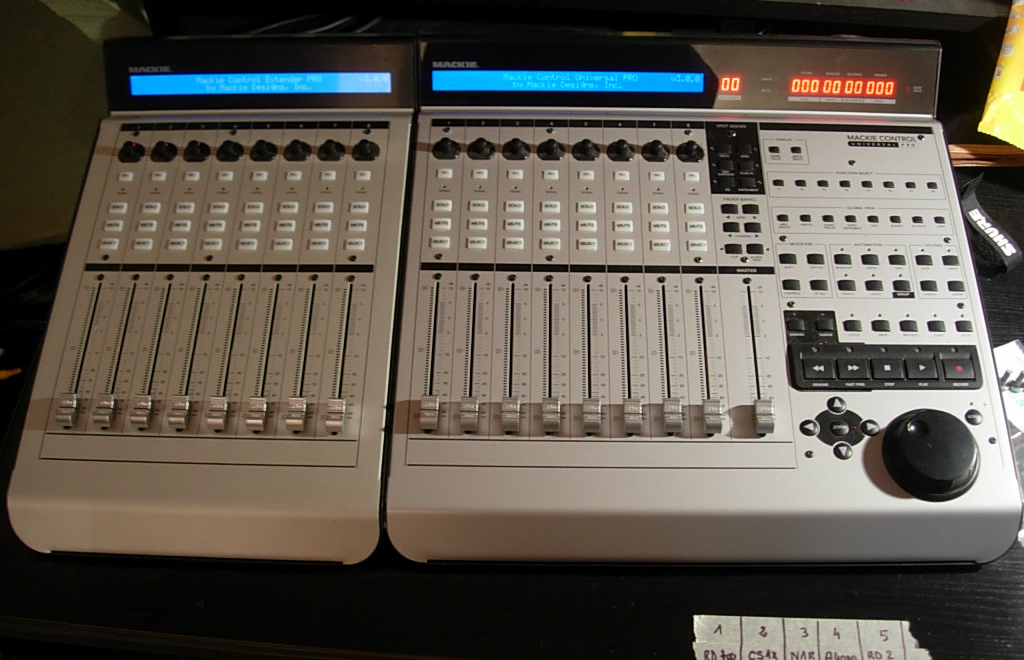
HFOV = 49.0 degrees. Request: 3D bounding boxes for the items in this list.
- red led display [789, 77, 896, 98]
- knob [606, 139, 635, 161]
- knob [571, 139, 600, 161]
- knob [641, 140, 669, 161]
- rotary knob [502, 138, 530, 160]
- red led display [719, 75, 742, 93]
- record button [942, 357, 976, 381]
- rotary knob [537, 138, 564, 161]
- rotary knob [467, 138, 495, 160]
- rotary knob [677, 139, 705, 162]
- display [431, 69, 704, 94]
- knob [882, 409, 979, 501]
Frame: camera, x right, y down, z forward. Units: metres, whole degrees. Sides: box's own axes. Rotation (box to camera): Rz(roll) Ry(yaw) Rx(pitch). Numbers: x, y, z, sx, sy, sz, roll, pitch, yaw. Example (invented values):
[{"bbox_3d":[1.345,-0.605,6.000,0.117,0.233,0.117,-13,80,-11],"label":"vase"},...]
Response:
[{"bbox_3d":[0.264,-0.194,0.897,0.089,0.016,0.006,1,17,1],"label":"red led display"},{"bbox_3d":[0.087,-0.145,0.893,0.022,0.013,0.022,1,60,2],"label":"knob"},{"bbox_3d":[0.059,-0.145,0.893,0.022,0.013,0.022,1,60,2],"label":"knob"},{"bbox_3d":[0.115,-0.144,0.892,0.022,0.013,0.022,1,60,2],"label":"knob"},{"bbox_3d":[0.003,-0.145,0.884,0.022,0.012,0.021,1,60,1],"label":"rotary knob"},{"bbox_3d":[0.177,-0.199,0.911,0.018,0.013,0.004,1,19,2],"label":"red led display"},{"bbox_3d":[0.310,0.027,0.779,0.022,0.006,0.015,1,60,1],"label":"record button"},{"bbox_3d":[0.031,-0.145,0.883,0.022,0.012,0.021,1,60,1],"label":"rotary knob"},{"bbox_3d":[-0.024,-0.146,0.885,0.022,0.012,0.021,1,60,1],"label":"rotary knob"},{"bbox_3d":[0.142,-0.144,0.891,0.022,0.013,0.022,1,60,2],"label":"rotary knob"},{"bbox_3d":[0.045,-0.200,0.902,0.220,0.017,0.006,1,17,1],"label":"display"},{"bbox_3d":[0.279,0.079,0.745,0.066,0.020,0.066,1,60,1],"label":"knob"}]

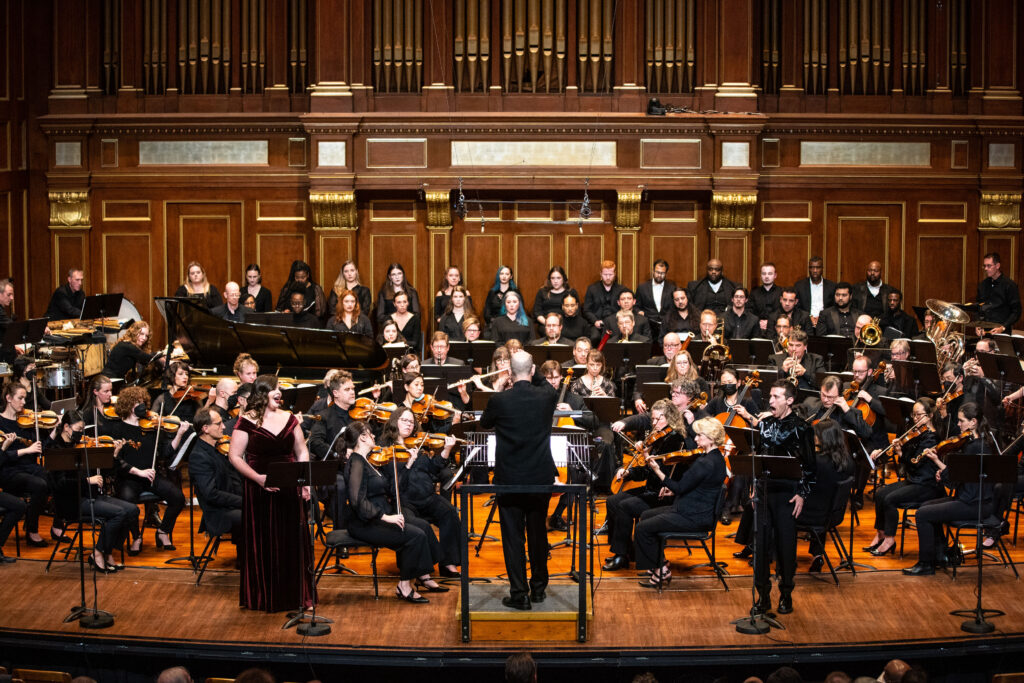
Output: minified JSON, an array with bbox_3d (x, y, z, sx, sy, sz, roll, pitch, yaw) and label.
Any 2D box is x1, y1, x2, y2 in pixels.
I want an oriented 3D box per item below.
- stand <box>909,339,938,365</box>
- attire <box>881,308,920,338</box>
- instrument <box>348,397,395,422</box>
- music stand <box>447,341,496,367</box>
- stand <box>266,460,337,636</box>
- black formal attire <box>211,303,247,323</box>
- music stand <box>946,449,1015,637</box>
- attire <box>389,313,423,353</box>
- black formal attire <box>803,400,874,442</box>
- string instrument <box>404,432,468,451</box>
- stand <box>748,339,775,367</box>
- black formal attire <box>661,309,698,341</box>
[{"bbox_3d":[4.174,0.514,20.776,0.510,1.100,0.420,2,6,20],"label":"stand"},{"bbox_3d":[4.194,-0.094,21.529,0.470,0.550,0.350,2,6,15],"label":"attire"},{"bbox_3d":[-1.024,0.579,16.000,0.620,0.110,0.220,7,49,12],"label":"instrument"},{"bbox_3d":[-0.405,0.537,20.404,0.500,1.080,0.450,0,6,0],"label":"music stand"},{"bbox_3d":[-1.489,1.400,14.120,0.510,1.138,0.400,-1,6,-10],"label":"stand"},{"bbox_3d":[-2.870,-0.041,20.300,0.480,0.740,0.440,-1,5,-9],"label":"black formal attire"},{"bbox_3d":[3.442,1.395,14.580,0.510,1.200,0.500,1,6,9],"label":"music stand"},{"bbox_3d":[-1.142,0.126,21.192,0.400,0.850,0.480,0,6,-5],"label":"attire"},{"bbox_3d":[2.722,0.850,16.600,0.570,0.820,0.540,4,6,37],"label":"black formal attire"},{"bbox_3d":[-0.587,0.795,16.000,0.600,0.100,0.210,6,28,0],"label":"string instrument"},{"bbox_3d":[2.530,0.514,21.076,0.510,1.100,0.420,1,6,14],"label":"stand"},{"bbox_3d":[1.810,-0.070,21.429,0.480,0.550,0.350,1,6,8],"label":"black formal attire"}]

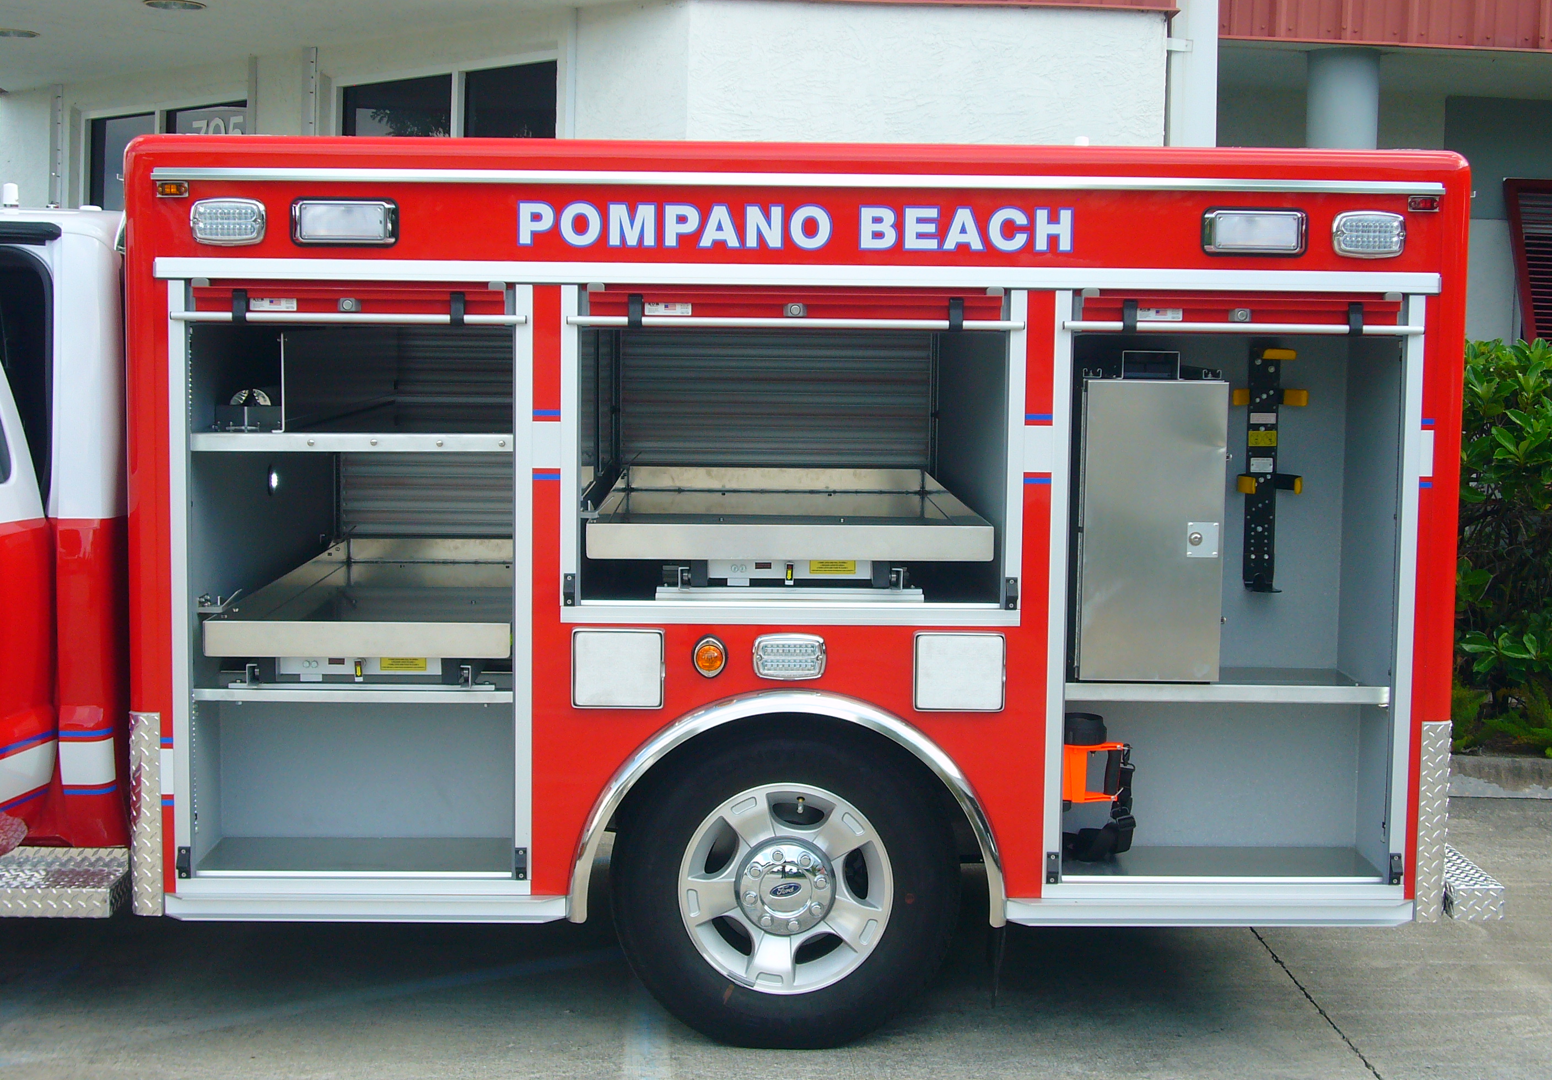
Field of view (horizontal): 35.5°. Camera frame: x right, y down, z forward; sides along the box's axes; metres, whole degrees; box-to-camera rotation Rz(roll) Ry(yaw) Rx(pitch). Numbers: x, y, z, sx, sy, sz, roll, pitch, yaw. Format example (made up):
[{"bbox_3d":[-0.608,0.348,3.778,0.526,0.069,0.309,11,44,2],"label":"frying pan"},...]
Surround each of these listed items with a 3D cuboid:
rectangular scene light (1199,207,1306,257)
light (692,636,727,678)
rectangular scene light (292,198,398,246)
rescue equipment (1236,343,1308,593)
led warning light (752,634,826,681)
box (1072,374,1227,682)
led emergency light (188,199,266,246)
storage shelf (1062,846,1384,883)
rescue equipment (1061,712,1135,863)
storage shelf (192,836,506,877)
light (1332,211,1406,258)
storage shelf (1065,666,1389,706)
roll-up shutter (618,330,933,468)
[{"bbox_3d":[1.081,-0.697,5.488,0.241,0.110,0.050,1,5,-1],"label":"rectangular scene light"},{"bbox_3d":[-0.152,0.265,5.556,0.083,0.101,0.050,1,5,-1],"label":"light"},{"bbox_3d":[-0.976,-0.717,5.461,0.245,0.112,0.050,1,5,-1],"label":"rectangular scene light"},{"bbox_3d":[1.244,-0.180,6.096,0.188,0.624,0.130,1,5,-1],"label":"rescue equipment"},{"bbox_3d":[0.031,0.268,5.564,0.168,0.109,0.040,1,5,-1],"label":"led warning light"},{"bbox_3d":[0.877,-0.033,5.814,0.335,0.705,0.300,1,5,-1],"label":"box"},{"bbox_3d":[-1.239,-0.717,5.458,0.170,0.109,0.045,1,5,-1],"label":"led emergency light"},{"bbox_3d":[1.050,0.792,5.897,0.775,0.020,0.320,1,5,-1],"label":"storage shelf"},{"bbox_3d":[0.770,0.599,5.864,0.200,0.370,0.140,1,5,-1],"label":"rescue equipment"},{"bbox_3d":[-0.990,0.773,5.875,0.754,0.020,0.350,1,5,-1],"label":"storage shelf"},{"bbox_3d":[1.359,-0.696,5.518,0.170,0.109,0.045,1,5,-1],"label":"light"},{"bbox_3d":[1.050,0.337,5.913,0.770,0.040,0.490,1,5,-1],"label":"storage shelf"},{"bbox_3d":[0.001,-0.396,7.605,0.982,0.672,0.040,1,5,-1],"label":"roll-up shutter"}]

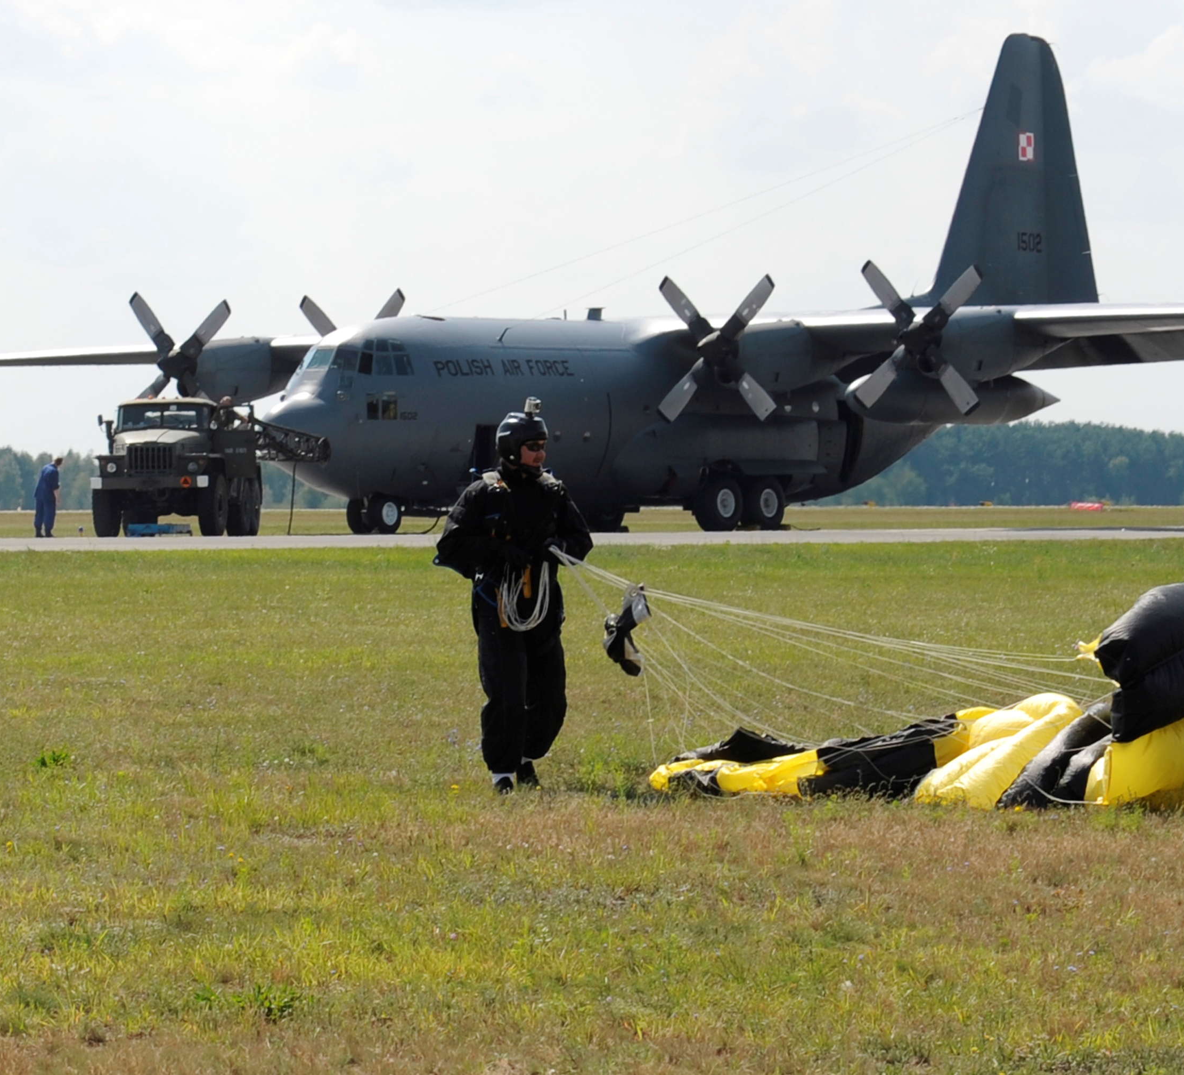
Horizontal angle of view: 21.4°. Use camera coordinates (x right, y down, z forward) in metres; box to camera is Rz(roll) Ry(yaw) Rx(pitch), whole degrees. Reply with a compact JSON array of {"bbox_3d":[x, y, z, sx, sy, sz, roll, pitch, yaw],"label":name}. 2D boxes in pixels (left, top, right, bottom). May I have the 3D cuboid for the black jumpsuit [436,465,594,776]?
[{"bbox_3d":[-0.365,0.400,15.000,0.690,1.490,0.460,0,1,-18],"label":"black jumpsuit"}]

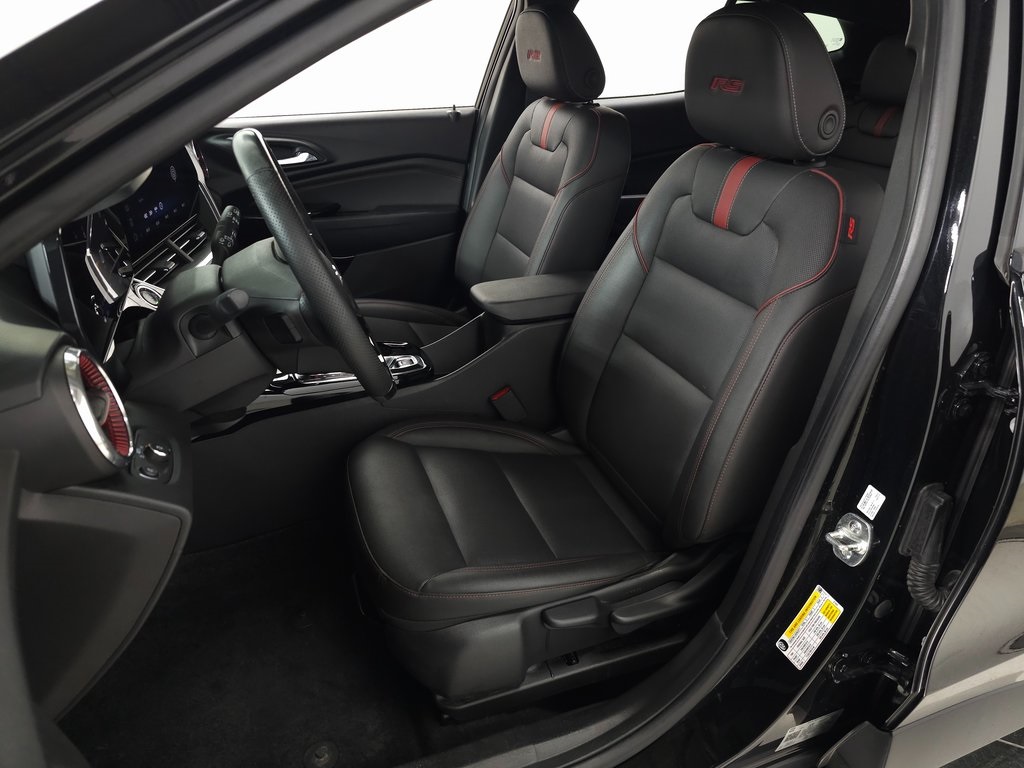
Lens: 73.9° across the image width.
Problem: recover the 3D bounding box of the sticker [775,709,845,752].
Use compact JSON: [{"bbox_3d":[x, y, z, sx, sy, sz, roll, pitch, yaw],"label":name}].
[{"bbox_3d":[0.414,0.477,0.941,0.100,0.045,0.004,-10,31,-18],"label":"sticker"}]

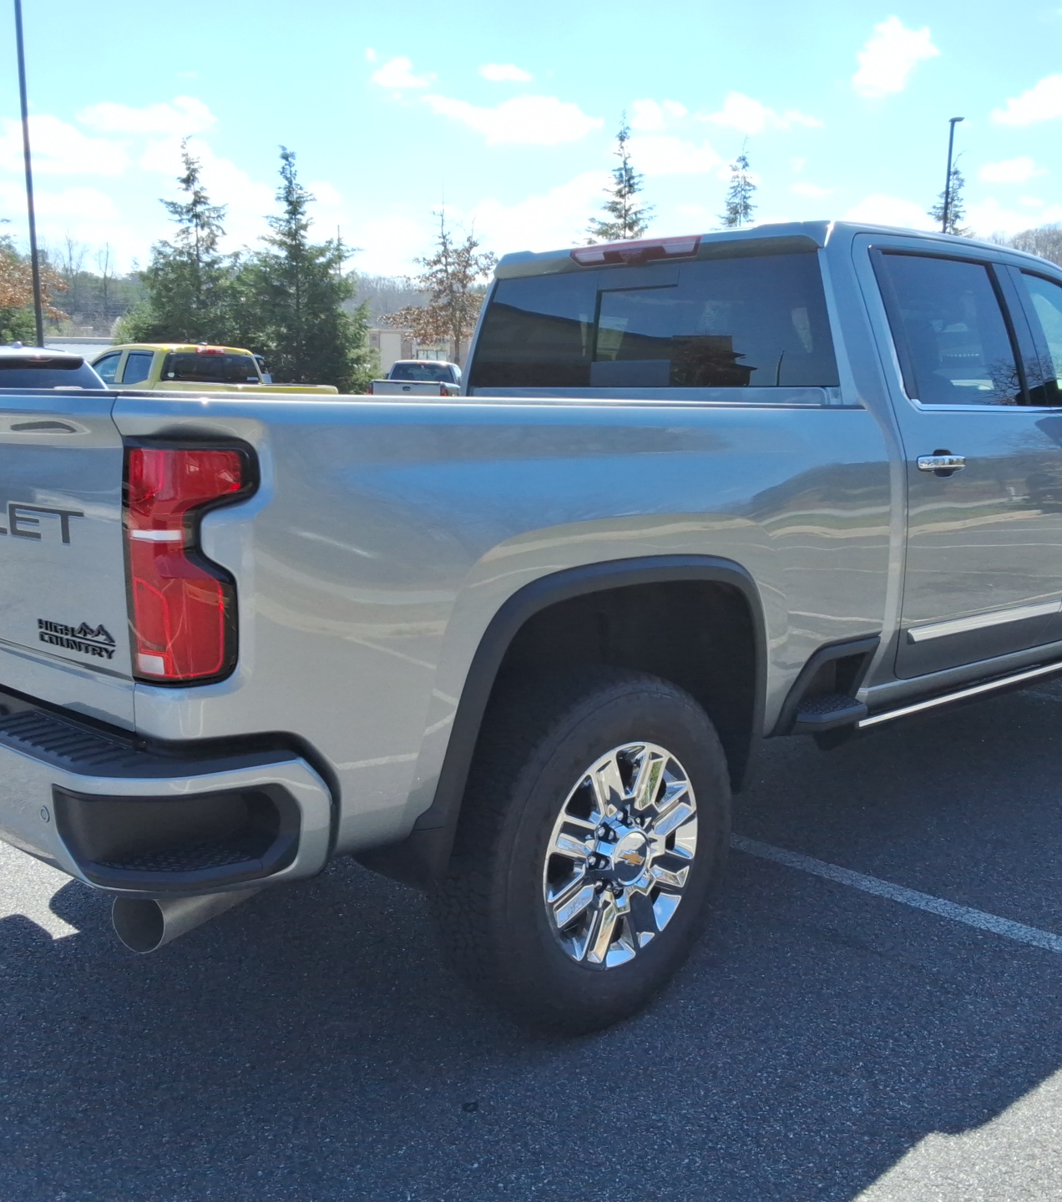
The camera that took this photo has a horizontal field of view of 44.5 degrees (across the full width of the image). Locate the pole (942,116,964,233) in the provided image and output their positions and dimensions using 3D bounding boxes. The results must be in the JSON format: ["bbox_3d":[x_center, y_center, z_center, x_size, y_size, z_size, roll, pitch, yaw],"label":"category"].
[{"bbox_3d":[12.633,-9.840,39.335,0.600,9.250,0.300,10,14,43],"label":"pole"}]

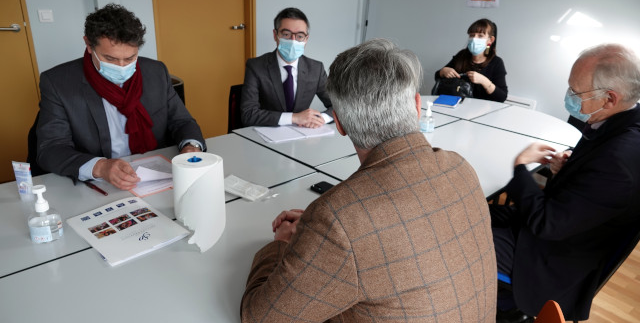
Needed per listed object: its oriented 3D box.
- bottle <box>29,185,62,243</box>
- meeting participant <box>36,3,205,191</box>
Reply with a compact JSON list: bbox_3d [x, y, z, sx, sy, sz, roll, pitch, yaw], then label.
[{"bbox_3d":[-0.736,0.138,1.135,0.078,0.158,0.058,5,22,3],"label":"bottle"},{"bbox_3d":[-0.729,0.076,1.725,0.720,1.313,0.600,23,29,40],"label":"meeting participant"}]

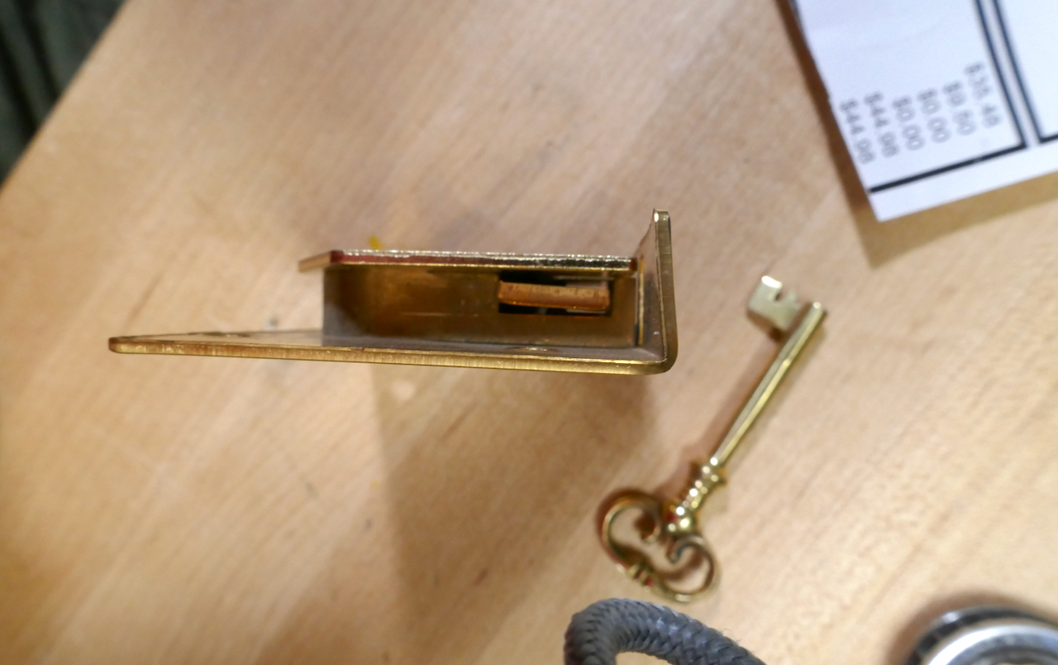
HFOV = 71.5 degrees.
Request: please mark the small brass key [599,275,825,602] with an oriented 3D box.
[{"bbox_3d":[0.033,0.019,0.126,0.023,0.006,0.057,32,94,5],"label":"small brass key"}]

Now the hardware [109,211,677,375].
[{"bbox_3d":[-0.009,-0.005,0.098,0.051,0.068,0.014,2,91,6],"label":"hardware"}]

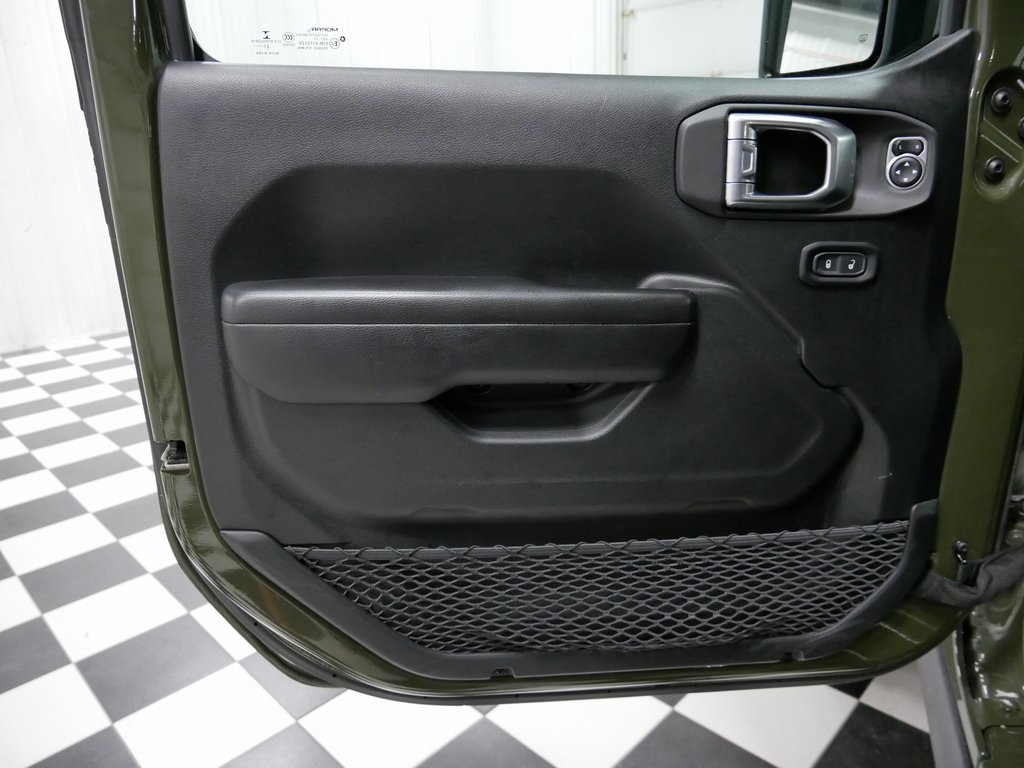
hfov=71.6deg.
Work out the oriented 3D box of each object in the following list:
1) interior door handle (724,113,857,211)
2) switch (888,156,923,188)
[{"bbox_3d":[0.297,-0.238,0.763,0.133,0.097,0.035,-4,18,-5],"label":"interior door handle"},{"bbox_3d":[0.429,-0.231,0.774,0.034,0.034,0.013,-1,18,4],"label":"switch"}]

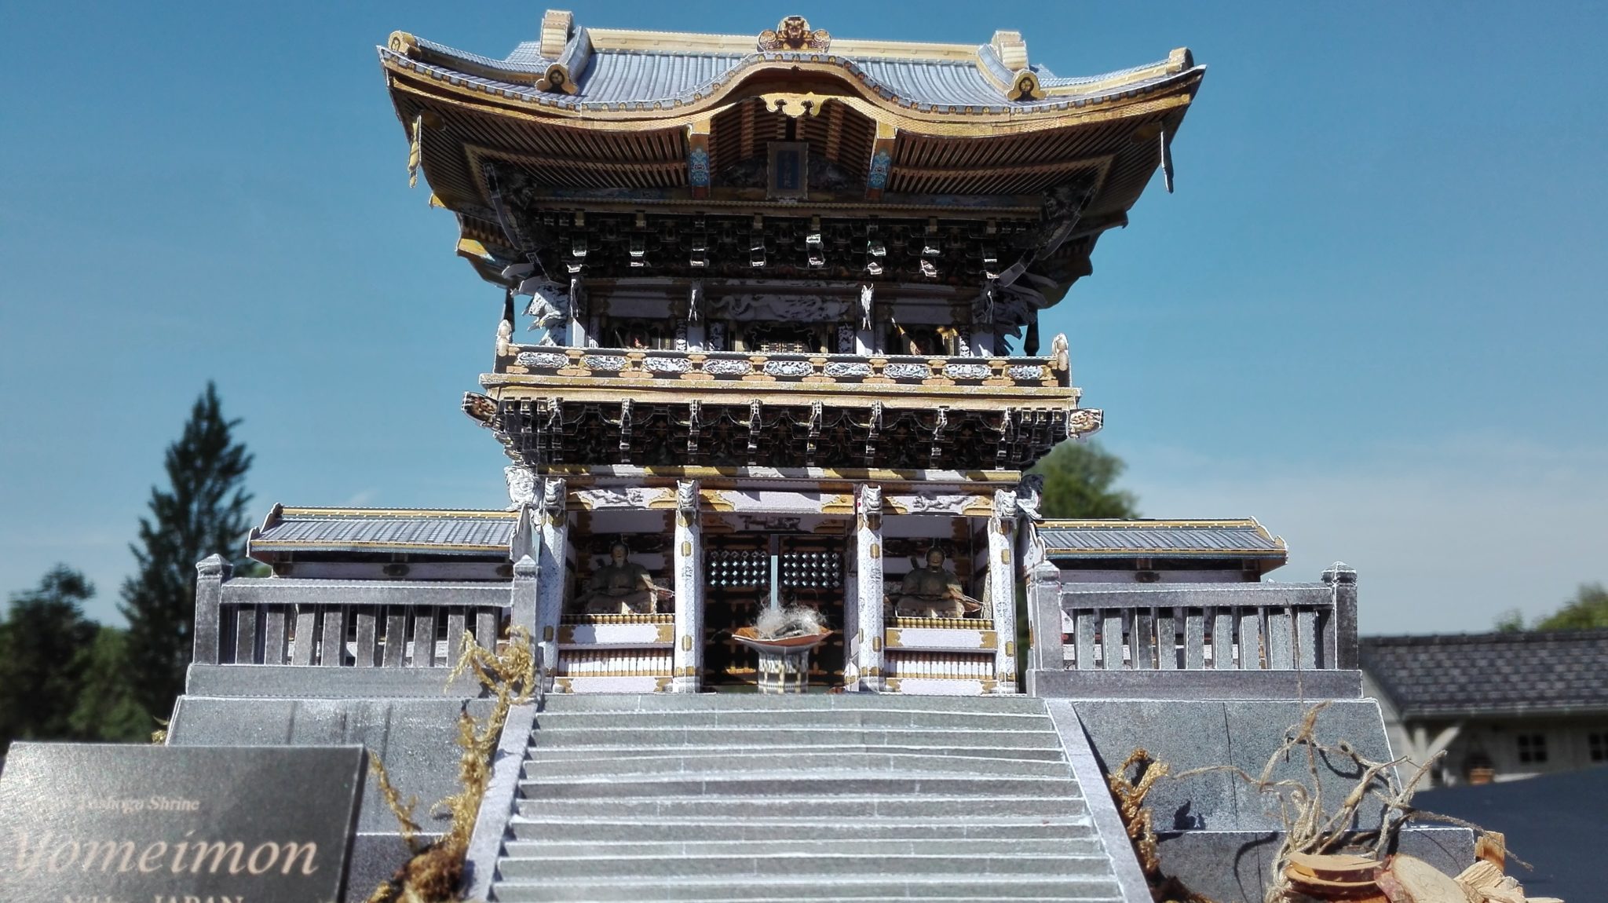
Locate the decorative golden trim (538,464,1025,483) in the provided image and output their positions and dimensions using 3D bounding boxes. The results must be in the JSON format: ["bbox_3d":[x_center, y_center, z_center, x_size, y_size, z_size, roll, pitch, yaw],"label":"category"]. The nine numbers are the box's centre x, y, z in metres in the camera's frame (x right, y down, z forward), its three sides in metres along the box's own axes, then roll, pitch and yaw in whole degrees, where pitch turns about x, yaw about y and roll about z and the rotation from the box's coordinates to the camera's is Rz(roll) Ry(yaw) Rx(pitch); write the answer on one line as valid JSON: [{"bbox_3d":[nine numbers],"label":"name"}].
[{"bbox_3d":[-0.007,0.008,0.404,0.170,0.004,0.006,1,-11,-4],"label":"decorative golden trim"}]

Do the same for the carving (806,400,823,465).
[{"bbox_3d":[0.003,-0.006,0.359,0.004,0.018,0.014,1,-12,-5],"label":"carving"}]

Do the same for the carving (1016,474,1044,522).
[{"bbox_3d":[0.073,0.015,0.373,0.009,0.015,0.006,1,-12,-5],"label":"carving"}]

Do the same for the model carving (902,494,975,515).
[{"bbox_3d":[0.048,0.019,0.413,0.025,0.007,0.003,1,-11,-4],"label":"model carving"}]

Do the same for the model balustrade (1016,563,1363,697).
[{"bbox_3d":[0.119,0.055,0.355,0.100,0.040,0.011,1,-11,-4],"label":"model balustrade"}]

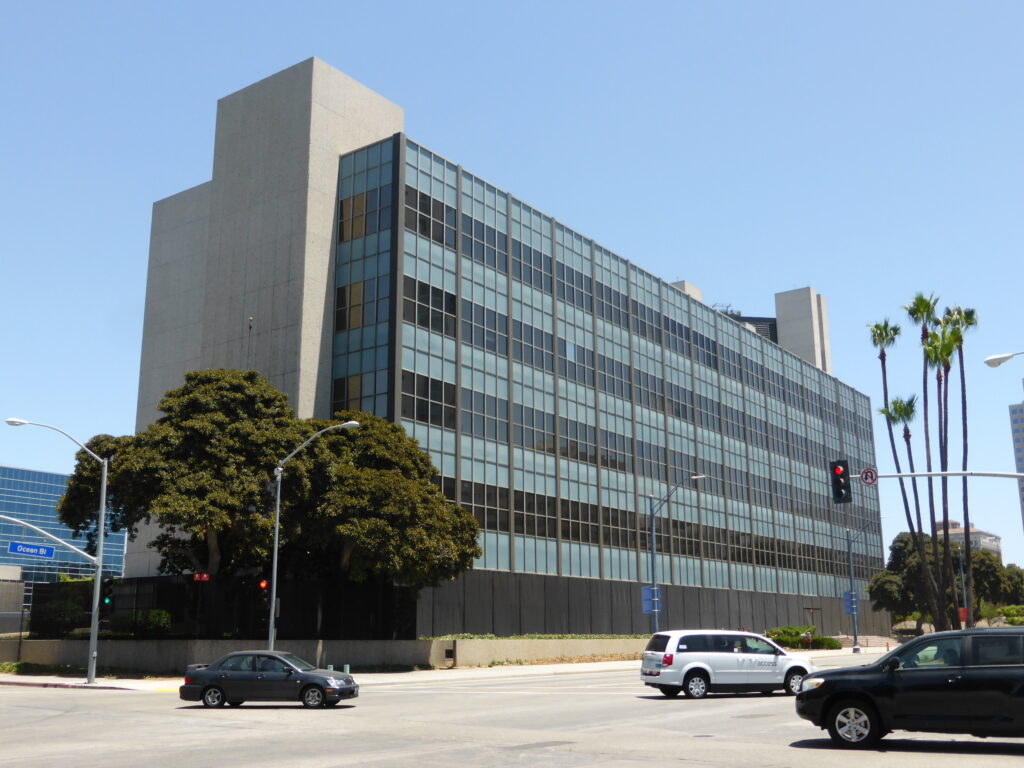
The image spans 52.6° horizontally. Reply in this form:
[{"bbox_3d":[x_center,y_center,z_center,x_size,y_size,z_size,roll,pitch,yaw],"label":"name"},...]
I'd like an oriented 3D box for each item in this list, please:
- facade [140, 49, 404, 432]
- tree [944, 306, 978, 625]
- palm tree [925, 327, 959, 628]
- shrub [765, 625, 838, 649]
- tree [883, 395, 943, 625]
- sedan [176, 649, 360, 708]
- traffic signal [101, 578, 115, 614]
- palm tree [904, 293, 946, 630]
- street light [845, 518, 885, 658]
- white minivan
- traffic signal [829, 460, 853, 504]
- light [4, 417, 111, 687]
[{"bbox_3d":[-14.218,-0.899,60.041,13.820,31.670,7.280,-10,-17,35],"label":"facade"},{"bbox_3d":[42.434,7.788,95.777,4.190,31.170,3.500,-6,-15,23],"label":"tree"},{"bbox_3d":[40.474,8.739,95.309,3.570,29.120,3.500,-6,-15,22],"label":"palm tree"},{"bbox_3d":[27.528,23.772,97.067,3.300,2.100,12.000,-10,-17,35],"label":"shrub"},{"bbox_3d":[37.120,12.114,95.904,4.150,22.880,3.600,-6,-15,20],"label":"tree"},{"bbox_3d":[-6.227,7.632,26.896,4.510,1.394,1.700,-2,-14,7],"label":"sedan"},{"bbox_3d":[-15.391,8.009,39.300,0.360,1.290,0.560,-10,-17,35],"label":"traffic signal"},{"bbox_3d":[39.367,7.105,96.181,3.670,32.720,3.500,-6,-15,22],"label":"palm tree"},{"bbox_3d":[28.111,15.812,81.385,3.550,10.365,0.500,-10,-17,35],"label":"street light"},{"bbox_3d":[6.066,7.817,28.970,5.120,1.750,2.000,4,-14,-16],"label":"white minivan"},{"bbox_3d":[10.444,3.130,32.900,0.600,1.320,0.400,-10,-17,35],"label":"traffic signal"},{"bbox_3d":[-16.895,6.195,38.101,0.400,9.464,4.363,-10,-17,35],"label":"light"}]

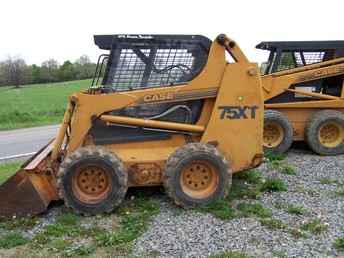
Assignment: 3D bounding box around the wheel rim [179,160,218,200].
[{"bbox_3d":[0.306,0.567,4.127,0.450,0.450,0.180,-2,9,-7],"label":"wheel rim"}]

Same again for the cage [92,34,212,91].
[{"bbox_3d":[-0.260,-0.830,4.652,1.368,0.651,0.980,-2,9,-7],"label":"cage"}]

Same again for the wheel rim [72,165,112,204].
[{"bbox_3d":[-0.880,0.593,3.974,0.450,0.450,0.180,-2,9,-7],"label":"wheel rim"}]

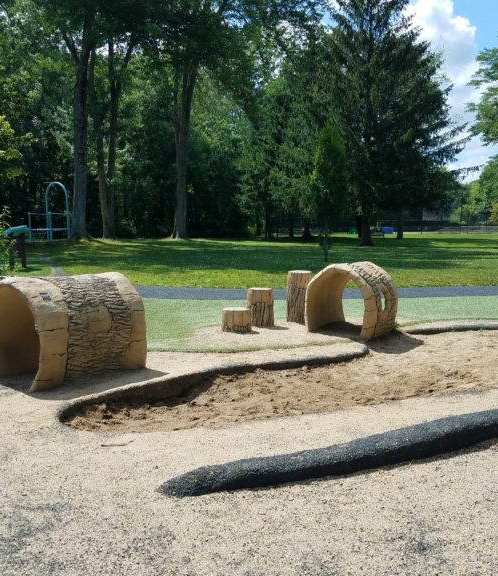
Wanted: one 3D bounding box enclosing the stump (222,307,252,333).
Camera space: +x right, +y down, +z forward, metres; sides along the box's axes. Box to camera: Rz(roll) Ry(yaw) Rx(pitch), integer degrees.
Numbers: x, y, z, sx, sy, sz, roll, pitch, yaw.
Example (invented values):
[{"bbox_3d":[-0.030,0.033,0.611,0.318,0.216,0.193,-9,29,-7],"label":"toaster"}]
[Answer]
[{"bbox_3d":[-0.180,0.495,8.850,0.440,0.310,0.440,0,6,0],"label":"stump"}]

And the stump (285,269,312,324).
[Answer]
[{"bbox_3d":[0.815,0.148,9.540,0.410,0.845,0.410,0,6,0],"label":"stump"}]

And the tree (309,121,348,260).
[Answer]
[{"bbox_3d":[3.450,-4.120,24.850,1.650,6.000,1.650,0,6,0],"label":"tree"}]

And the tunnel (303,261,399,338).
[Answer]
[{"bbox_3d":[1.550,0.143,8.640,1.060,1.040,1.020,5,8,36],"label":"tunnel"}]

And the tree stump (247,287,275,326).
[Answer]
[{"bbox_3d":[0.195,0.300,9.330,0.420,0.575,0.420,0,6,0],"label":"tree stump"}]

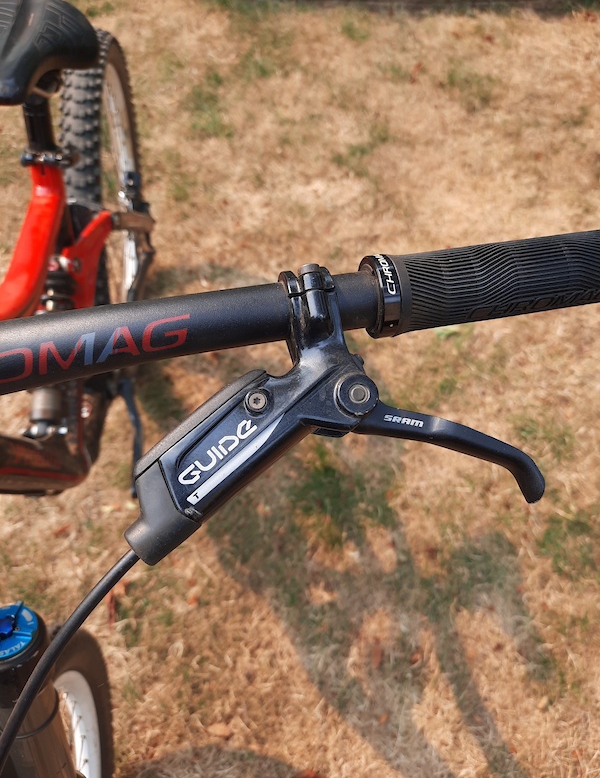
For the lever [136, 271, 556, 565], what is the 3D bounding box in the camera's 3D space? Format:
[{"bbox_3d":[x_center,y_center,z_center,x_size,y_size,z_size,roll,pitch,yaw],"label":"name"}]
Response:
[{"bbox_3d":[0.012,0.004,0.217,0.160,0.036,0.105,-9,81,-13],"label":"lever"}]

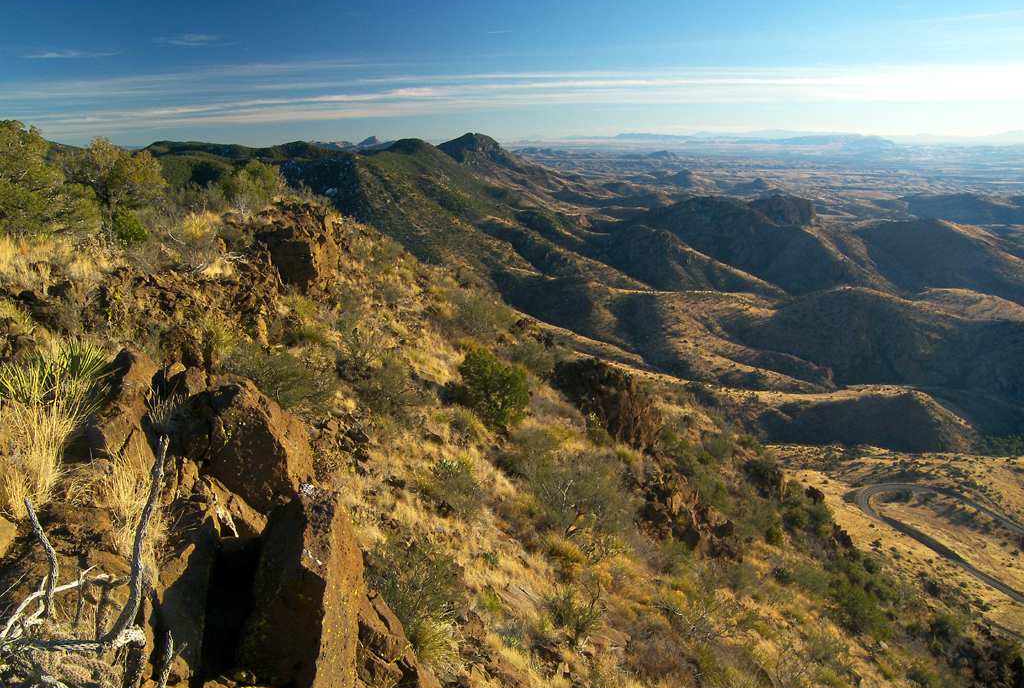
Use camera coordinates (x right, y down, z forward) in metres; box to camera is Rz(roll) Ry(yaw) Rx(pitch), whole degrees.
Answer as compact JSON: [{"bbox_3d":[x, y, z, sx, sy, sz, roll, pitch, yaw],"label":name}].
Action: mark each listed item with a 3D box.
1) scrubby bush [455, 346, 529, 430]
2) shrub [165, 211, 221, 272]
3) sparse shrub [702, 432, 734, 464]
[{"bbox_3d":[-0.635,1.379,22.000,2.220,2.660,2.070,0,17,-2],"label":"scrubby bush"},{"bbox_3d":[-9.000,-2.887,20.000,1.530,1.730,1.420,-7,18,-23],"label":"shrub"},{"bbox_3d":[12.215,6.123,42.000,1.890,1.750,1.800,5,17,17],"label":"sparse shrub"}]

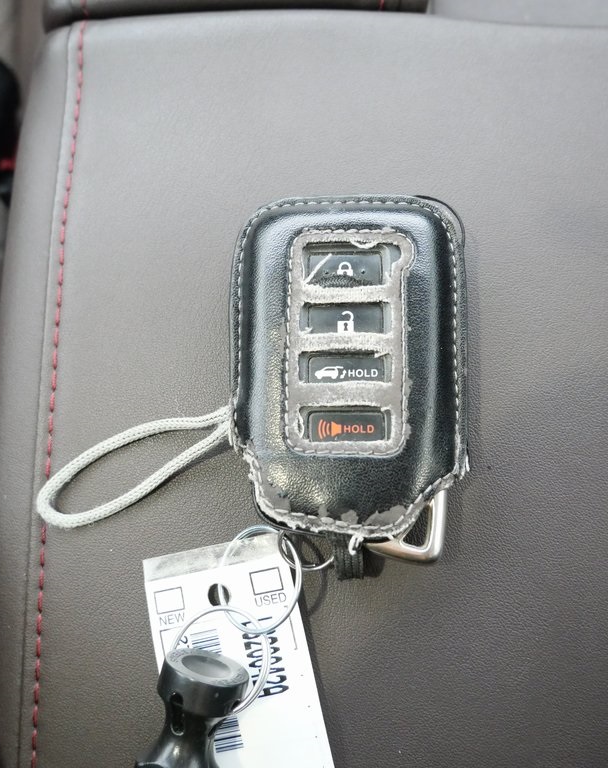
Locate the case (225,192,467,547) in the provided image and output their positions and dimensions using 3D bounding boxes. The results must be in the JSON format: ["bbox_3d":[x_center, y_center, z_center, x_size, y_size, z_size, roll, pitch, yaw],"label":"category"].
[{"bbox_3d":[0.011,-0.001,0.170,0.056,0.020,0.090,0,81,0],"label":"case"}]

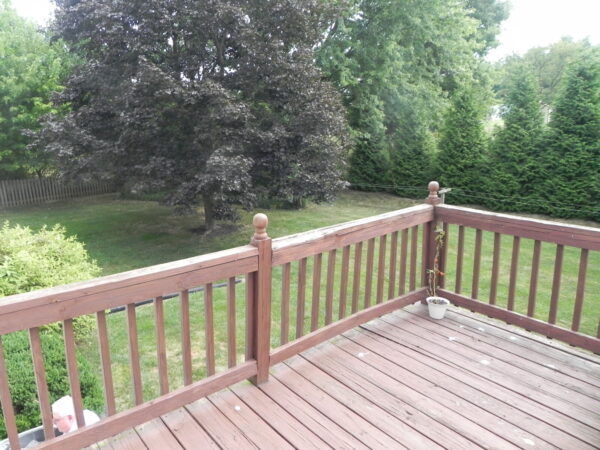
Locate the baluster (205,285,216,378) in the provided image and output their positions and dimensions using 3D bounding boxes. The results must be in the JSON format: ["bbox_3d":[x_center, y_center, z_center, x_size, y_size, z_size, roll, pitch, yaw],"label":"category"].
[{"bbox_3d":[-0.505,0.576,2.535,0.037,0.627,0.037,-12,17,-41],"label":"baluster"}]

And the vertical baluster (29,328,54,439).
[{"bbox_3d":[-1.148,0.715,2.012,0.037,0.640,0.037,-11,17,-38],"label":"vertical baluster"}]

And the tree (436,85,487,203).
[{"bbox_3d":[6.248,-3.016,17.436,2.000,4.400,2.000,5,14,19],"label":"tree"}]

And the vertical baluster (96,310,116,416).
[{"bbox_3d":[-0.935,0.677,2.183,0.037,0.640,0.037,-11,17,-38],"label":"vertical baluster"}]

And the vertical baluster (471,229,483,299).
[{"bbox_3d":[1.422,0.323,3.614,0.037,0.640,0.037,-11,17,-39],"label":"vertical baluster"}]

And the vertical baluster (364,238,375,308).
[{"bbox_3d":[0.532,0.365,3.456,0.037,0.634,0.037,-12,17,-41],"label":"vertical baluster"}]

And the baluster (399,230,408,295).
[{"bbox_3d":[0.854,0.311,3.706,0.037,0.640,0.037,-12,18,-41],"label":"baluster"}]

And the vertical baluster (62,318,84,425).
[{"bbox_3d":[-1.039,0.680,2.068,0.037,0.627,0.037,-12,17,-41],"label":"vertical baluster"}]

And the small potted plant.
[{"bbox_3d":[1.145,0.401,3.728,0.190,0.730,0.185,4,14,18],"label":"small potted plant"}]

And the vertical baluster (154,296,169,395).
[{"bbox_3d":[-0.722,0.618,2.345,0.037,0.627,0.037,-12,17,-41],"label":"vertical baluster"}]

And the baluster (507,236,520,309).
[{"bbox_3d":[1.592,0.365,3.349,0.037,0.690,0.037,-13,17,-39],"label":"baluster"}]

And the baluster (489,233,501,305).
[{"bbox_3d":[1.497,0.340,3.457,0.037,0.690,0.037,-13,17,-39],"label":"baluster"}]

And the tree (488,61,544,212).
[{"bbox_3d":[8.570,-3.473,17.839,2.400,5.500,2.400,6,15,25],"label":"tree"}]

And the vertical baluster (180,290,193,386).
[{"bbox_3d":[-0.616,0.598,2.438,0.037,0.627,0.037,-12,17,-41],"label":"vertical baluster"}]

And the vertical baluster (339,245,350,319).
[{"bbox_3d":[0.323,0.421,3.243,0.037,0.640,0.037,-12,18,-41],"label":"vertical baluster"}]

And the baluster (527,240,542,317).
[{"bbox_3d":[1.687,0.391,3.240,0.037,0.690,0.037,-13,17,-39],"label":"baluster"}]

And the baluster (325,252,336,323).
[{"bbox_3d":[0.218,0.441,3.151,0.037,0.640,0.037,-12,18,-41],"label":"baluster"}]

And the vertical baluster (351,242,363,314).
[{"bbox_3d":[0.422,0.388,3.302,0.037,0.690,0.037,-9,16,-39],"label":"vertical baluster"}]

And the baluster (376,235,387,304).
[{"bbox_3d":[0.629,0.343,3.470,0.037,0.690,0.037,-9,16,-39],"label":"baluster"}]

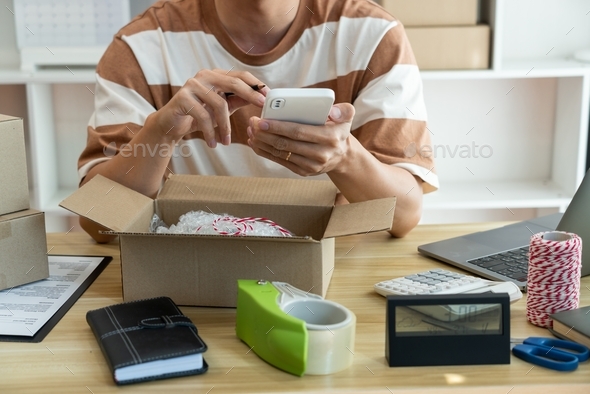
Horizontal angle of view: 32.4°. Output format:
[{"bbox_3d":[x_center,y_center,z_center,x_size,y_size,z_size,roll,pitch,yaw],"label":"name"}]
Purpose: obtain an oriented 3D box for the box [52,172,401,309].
[{"bbox_3d":[-0.078,0.055,1.328,0.410,0.126,0.335,1,14,7],"label":"box"}]

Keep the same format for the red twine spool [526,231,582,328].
[{"bbox_3d":[0.306,0.098,1.200,0.057,0.101,0.057,0,14,0],"label":"red twine spool"}]

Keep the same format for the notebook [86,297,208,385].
[{"bbox_3d":[-0.168,0.158,1.136,0.104,0.022,0.178,-6,15,-20],"label":"notebook"}]

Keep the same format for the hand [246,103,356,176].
[{"bbox_3d":[0.008,-0.071,1.270,0.138,0.087,0.095,0,14,0],"label":"hand"}]

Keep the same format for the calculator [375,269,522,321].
[{"bbox_3d":[0.191,0.114,1.286,0.118,0.029,0.140,-10,17,-34],"label":"calculator"}]

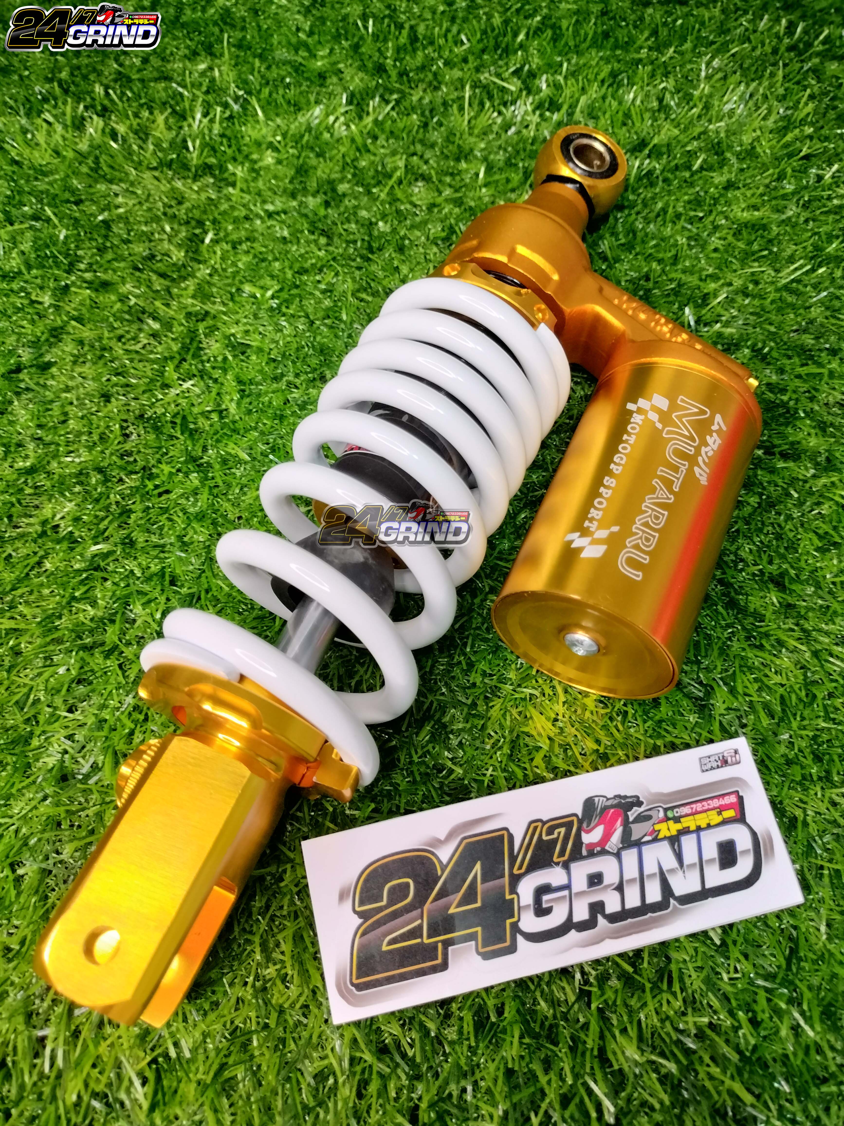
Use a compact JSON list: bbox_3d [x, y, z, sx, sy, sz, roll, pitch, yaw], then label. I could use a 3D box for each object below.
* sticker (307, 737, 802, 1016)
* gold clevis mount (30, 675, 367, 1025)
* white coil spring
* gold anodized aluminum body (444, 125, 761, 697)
[{"bbox_3d":[0.037,0.087,0.248,0.134,0.002,0.047,-12,70,-6],"label":"sticker"},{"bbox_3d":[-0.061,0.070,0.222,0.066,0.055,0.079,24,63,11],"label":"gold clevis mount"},{"bbox_3d":[-0.010,-0.017,0.250,0.065,0.065,0.147,23,64,11],"label":"white coil spring"},{"bbox_3d":[0.053,-0.063,0.281,0.118,0.057,0.184,23,64,11],"label":"gold anodized aluminum body"}]

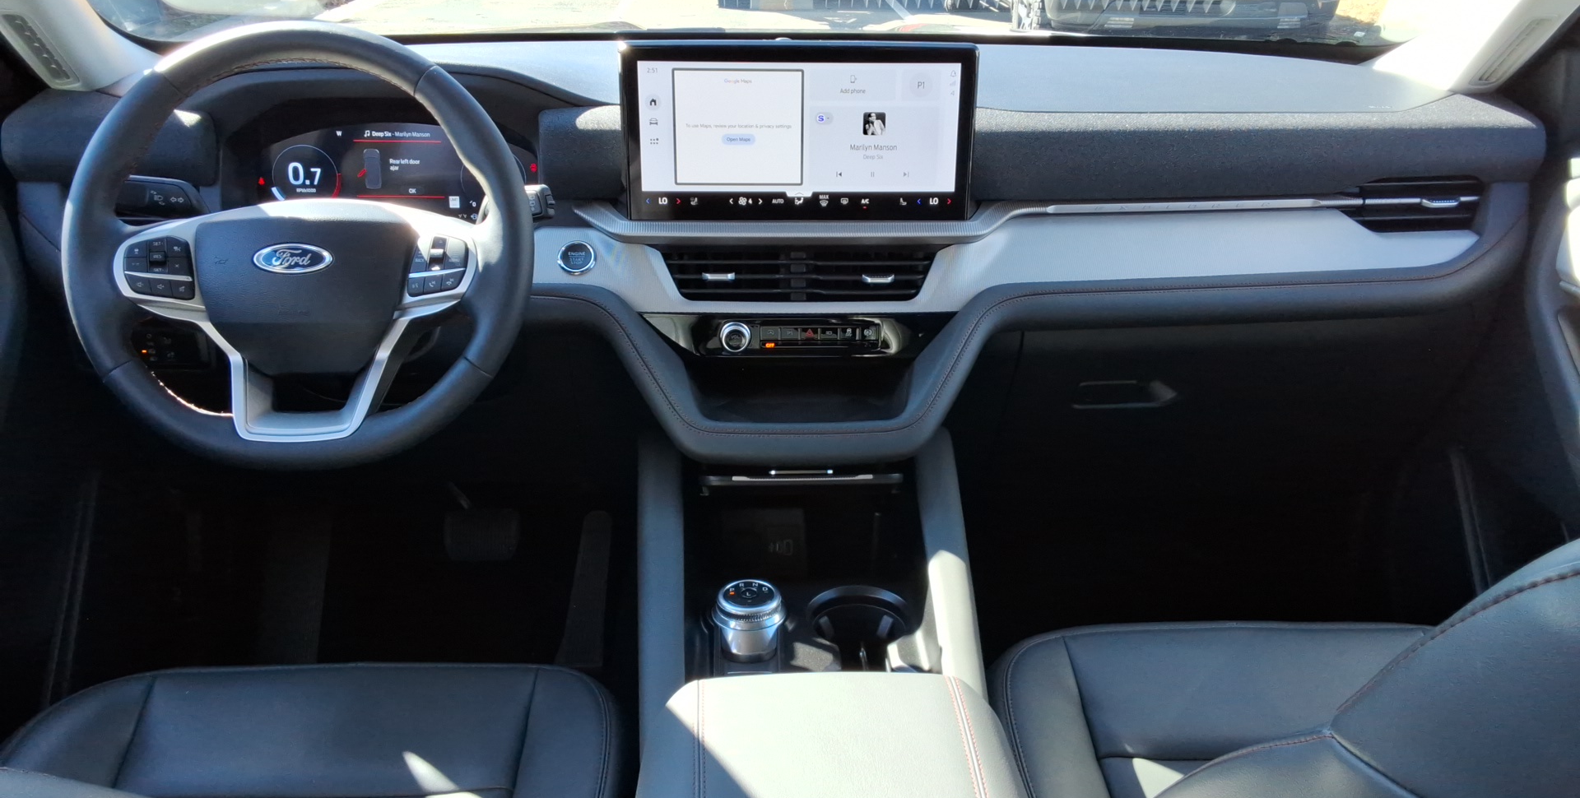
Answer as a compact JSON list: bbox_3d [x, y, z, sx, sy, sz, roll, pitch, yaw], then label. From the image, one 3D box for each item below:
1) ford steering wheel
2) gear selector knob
[{"bbox_3d":[-0.392,-0.121,1.046,0.378,0.362,0.085,0,-1,-2],"label":"ford steering wheel"},{"bbox_3d":[-0.034,0.185,1.070,0.059,0.051,0.059,0,22,-2],"label":"gear selector knob"}]

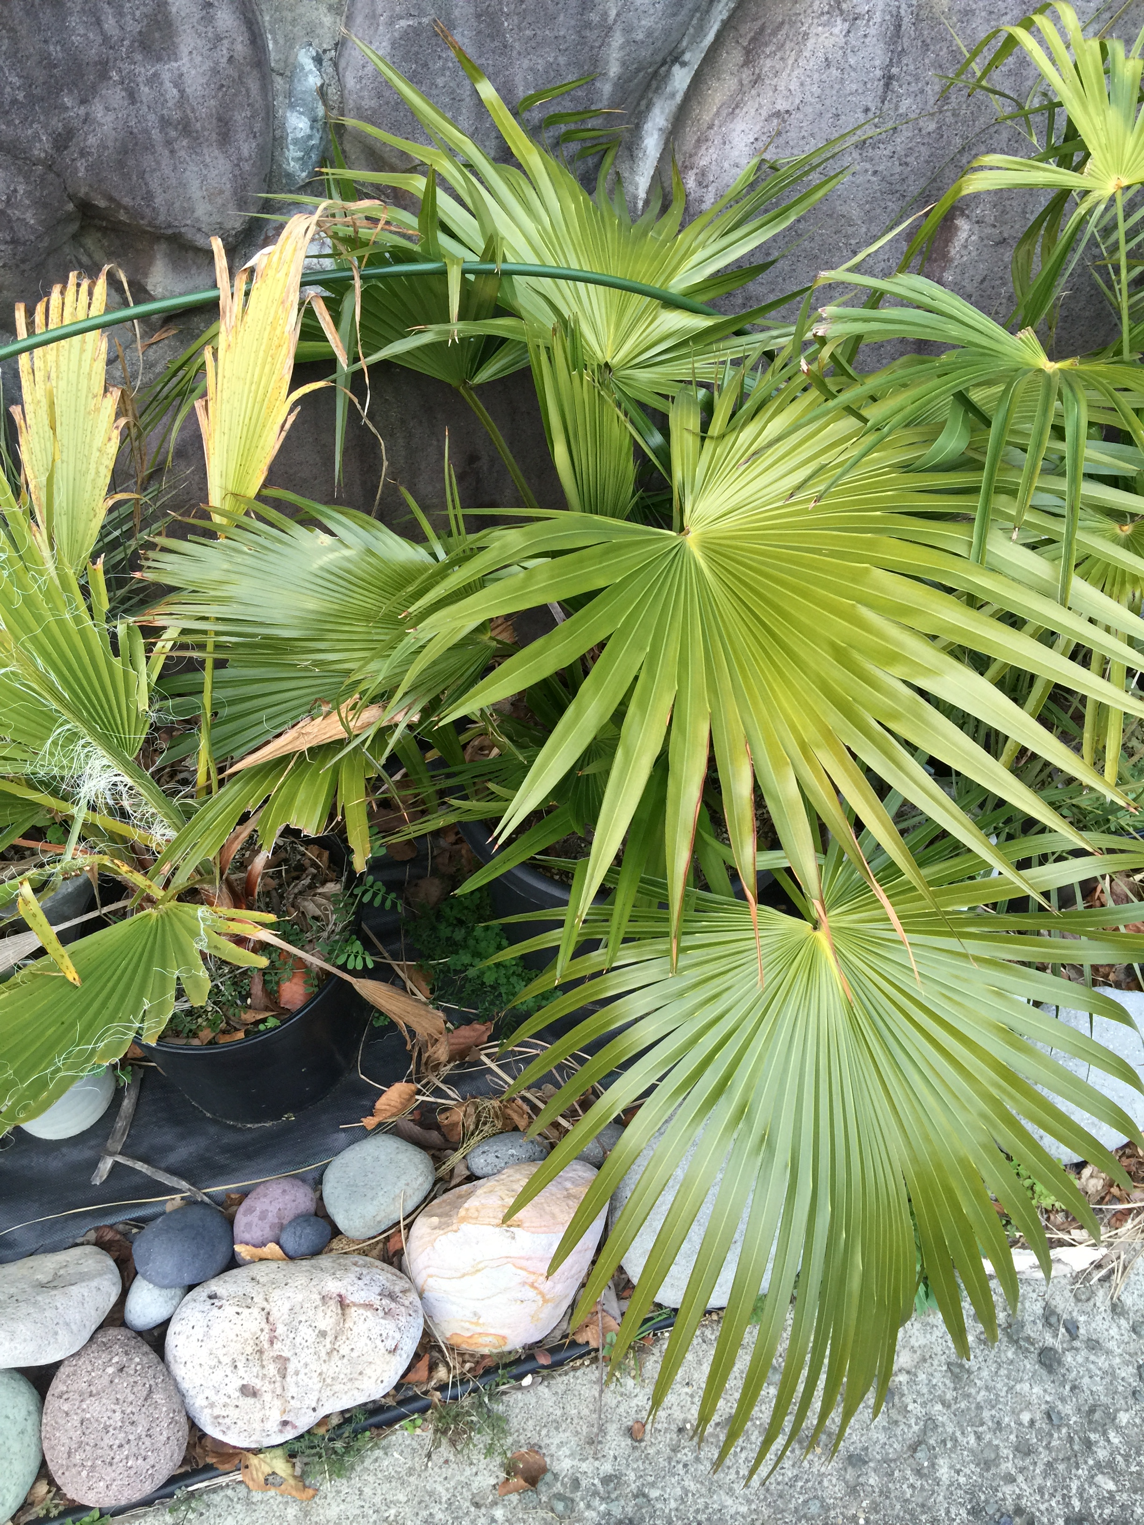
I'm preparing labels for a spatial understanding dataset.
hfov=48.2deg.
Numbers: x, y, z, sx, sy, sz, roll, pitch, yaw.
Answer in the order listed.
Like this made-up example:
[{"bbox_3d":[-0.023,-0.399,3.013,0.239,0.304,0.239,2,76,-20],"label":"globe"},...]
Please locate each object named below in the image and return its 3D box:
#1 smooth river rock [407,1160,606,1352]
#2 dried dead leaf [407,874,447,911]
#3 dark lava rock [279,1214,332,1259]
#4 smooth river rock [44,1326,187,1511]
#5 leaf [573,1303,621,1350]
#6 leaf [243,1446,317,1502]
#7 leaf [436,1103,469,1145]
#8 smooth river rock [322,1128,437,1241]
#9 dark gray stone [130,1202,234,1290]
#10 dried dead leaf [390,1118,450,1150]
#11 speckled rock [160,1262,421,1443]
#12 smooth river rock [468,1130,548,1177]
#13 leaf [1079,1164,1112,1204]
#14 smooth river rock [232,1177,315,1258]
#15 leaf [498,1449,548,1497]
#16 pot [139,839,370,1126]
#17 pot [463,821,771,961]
[{"bbox_3d":[-0.053,0.472,1.231,0.201,0.123,0.164,-15,55,-11],"label":"smooth river rock"},{"bbox_3d":[-0.173,0.155,1.528,0.046,0.020,0.050,0,54,0],"label":"dried dead leaf"},{"bbox_3d":[-0.269,0.478,1.293,0.050,0.037,0.042,11,54,7],"label":"dark lava rock"},{"bbox_3d":[-0.415,0.593,1.160,0.118,0.120,0.154,-26,58,-19],"label":"smooth river rock"},{"bbox_3d":[0.029,0.562,1.266,0.039,0.022,0.044,29,58,19],"label":"leaf"},{"bbox_3d":[-0.273,0.663,1.196,0.078,0.020,0.039,9,53,5],"label":"leaf"},{"bbox_3d":[-0.130,0.388,1.363,0.036,0.035,0.039,-27,58,-19],"label":"leaf"},{"bbox_3d":[-0.205,0.435,1.333,0.112,0.075,0.104,-35,61,-24],"label":"smooth river rock"},{"bbox_3d":[-0.385,0.479,1.266,0.097,0.058,0.078,0,54,-1],"label":"dark gray stone"},{"bbox_3d":[-0.155,0.398,1.363,0.075,0.028,0.034,19,56,13],"label":"dried dead leaf"},{"bbox_3d":[-0.259,0.542,1.197,0.236,0.125,0.163,-6,54,-5],"label":"speckled rock"},{"bbox_3d":[-0.066,0.407,1.332,0.081,0.038,0.048,-15,55,-11],"label":"smooth river rock"},{"bbox_3d":[0.558,0.449,1.366,0.032,0.022,0.042,38,61,24],"label":"leaf"},{"bbox_3d":[-0.299,0.458,1.284,0.087,0.056,0.075,-22,57,-16],"label":"smooth river rock"},{"bbox_3d":[-0.047,0.665,1.201,0.049,0.018,0.033,-9,54,-7],"label":"leaf"},{"bbox_3d":[-0.351,0.235,1.367,0.280,0.261,0.280,0,53,-1],"label":"pot"},{"bbox_3d":[0.067,0.063,1.414,0.399,0.304,0.399,0,54,0],"label":"pot"}]

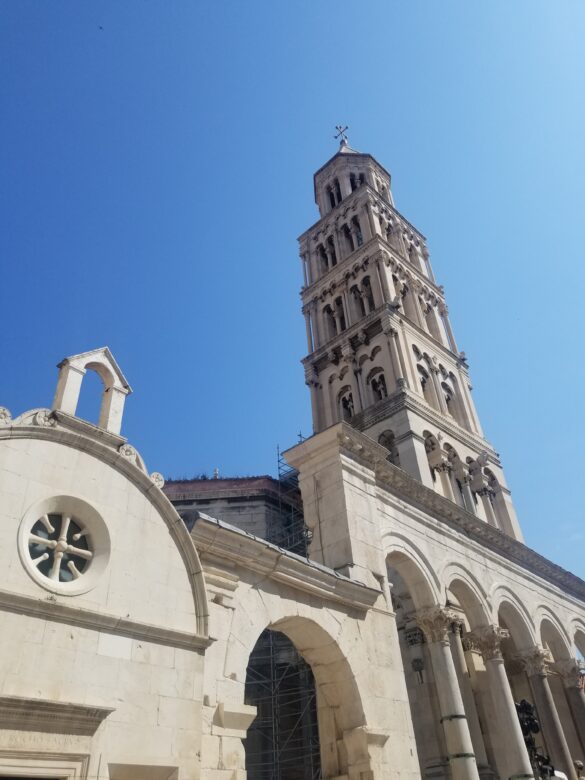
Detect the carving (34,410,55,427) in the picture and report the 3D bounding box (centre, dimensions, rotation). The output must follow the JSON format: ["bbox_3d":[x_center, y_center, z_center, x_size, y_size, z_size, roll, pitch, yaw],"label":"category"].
[{"bbox_3d":[-4.047,0.482,9.695,0.144,0.336,0.344,-30,-44,29],"label":"carving"}]

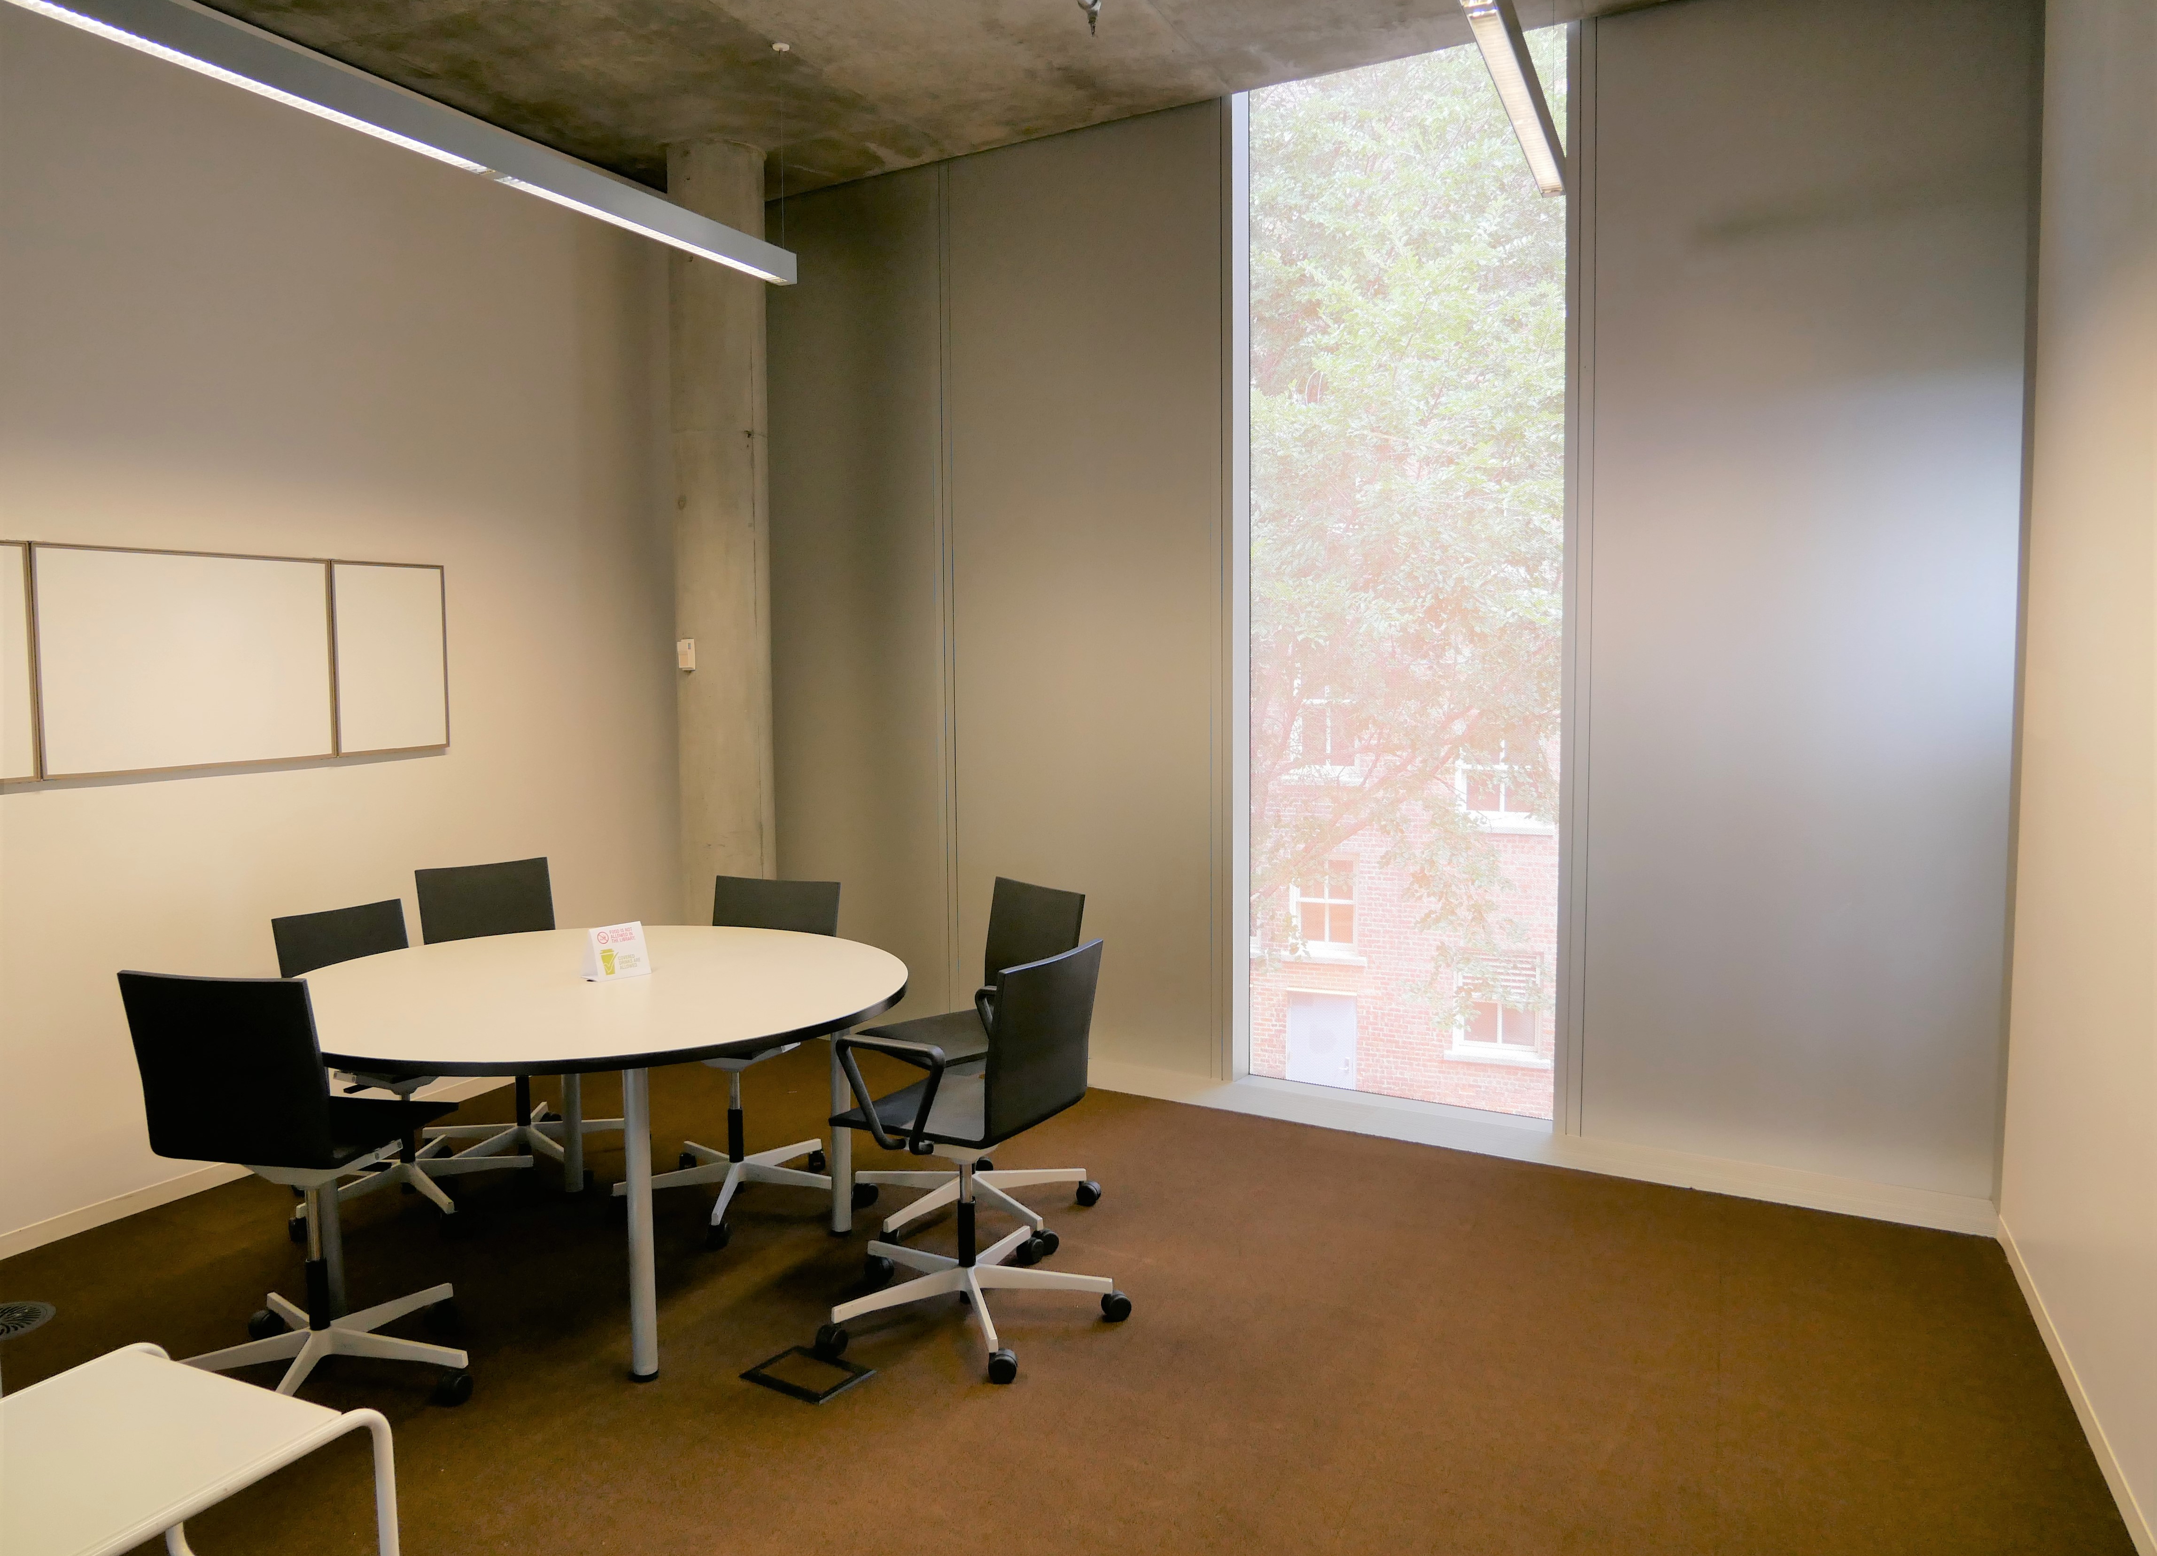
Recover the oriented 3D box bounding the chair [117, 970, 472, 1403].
[{"bbox_3d":[-1.561,0.819,3.106,0.657,0.938,0.682,1,5,11],"label":"chair"}]

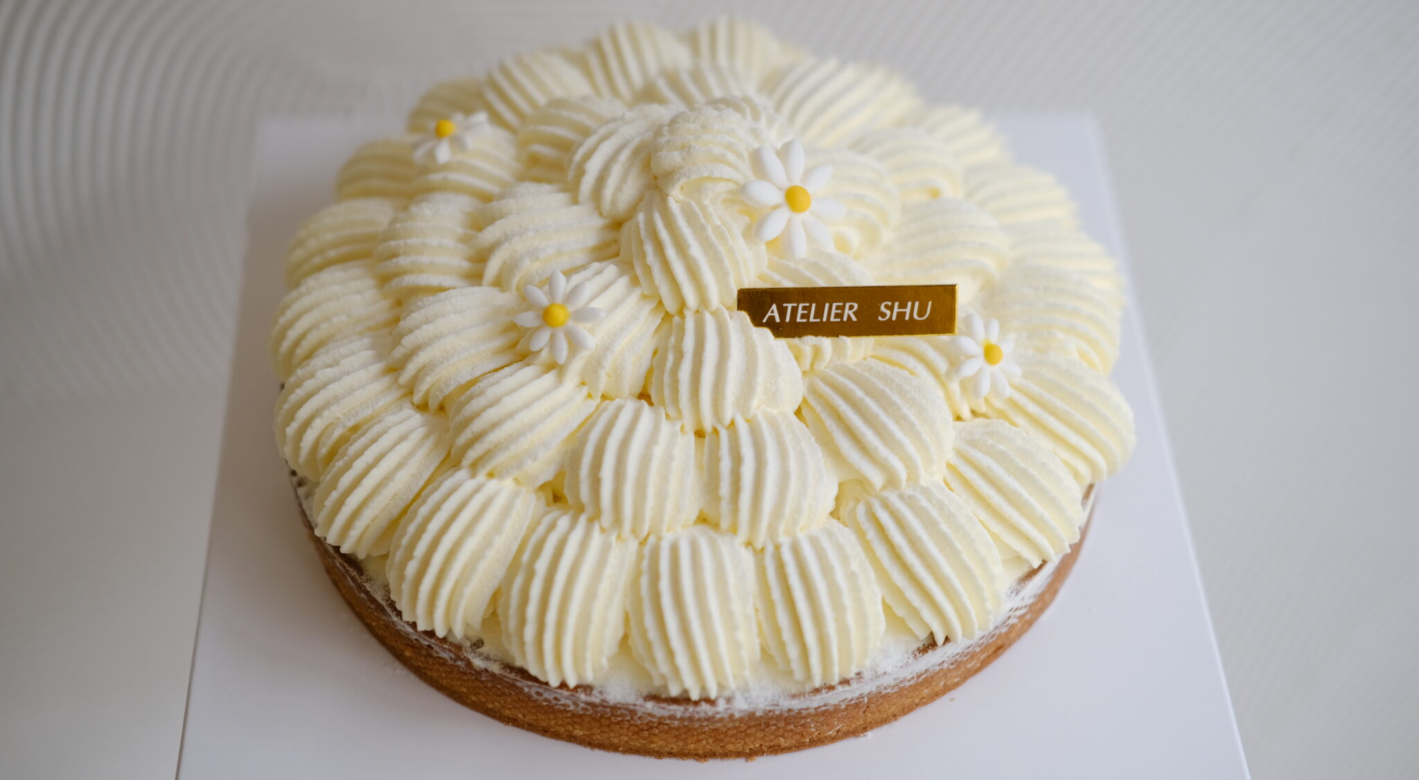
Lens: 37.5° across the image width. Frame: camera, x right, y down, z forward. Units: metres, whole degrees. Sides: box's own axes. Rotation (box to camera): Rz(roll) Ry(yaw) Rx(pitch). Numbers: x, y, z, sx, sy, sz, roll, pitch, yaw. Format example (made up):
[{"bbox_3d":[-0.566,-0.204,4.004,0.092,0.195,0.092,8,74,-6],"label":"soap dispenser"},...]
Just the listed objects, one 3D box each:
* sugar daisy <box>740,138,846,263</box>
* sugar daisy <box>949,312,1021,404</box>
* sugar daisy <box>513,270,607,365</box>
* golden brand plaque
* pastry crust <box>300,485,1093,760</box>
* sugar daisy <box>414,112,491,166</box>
[{"bbox_3d":[0.019,-0.043,0.478,0.026,0.006,0.026,-26,95,-21],"label":"sugar daisy"},{"bbox_3d":[0.062,-0.007,0.464,0.019,0.005,0.019,-40,98,-30],"label":"sugar daisy"},{"bbox_3d":[-0.033,-0.016,0.464,0.021,0.005,0.021,-1,84,8],"label":"sugar daisy"},{"bbox_3d":[0.030,-0.017,0.463,0.050,0.012,0.001,-3,14,-9],"label":"golden brand plaque"},{"bbox_3d":[-0.002,0.000,0.515,0.201,0.020,0.201,-2,47,0],"label":"pastry crust"},{"bbox_3d":[-0.064,-0.062,0.517,0.020,0.005,0.020,-10,53,13],"label":"sugar daisy"}]

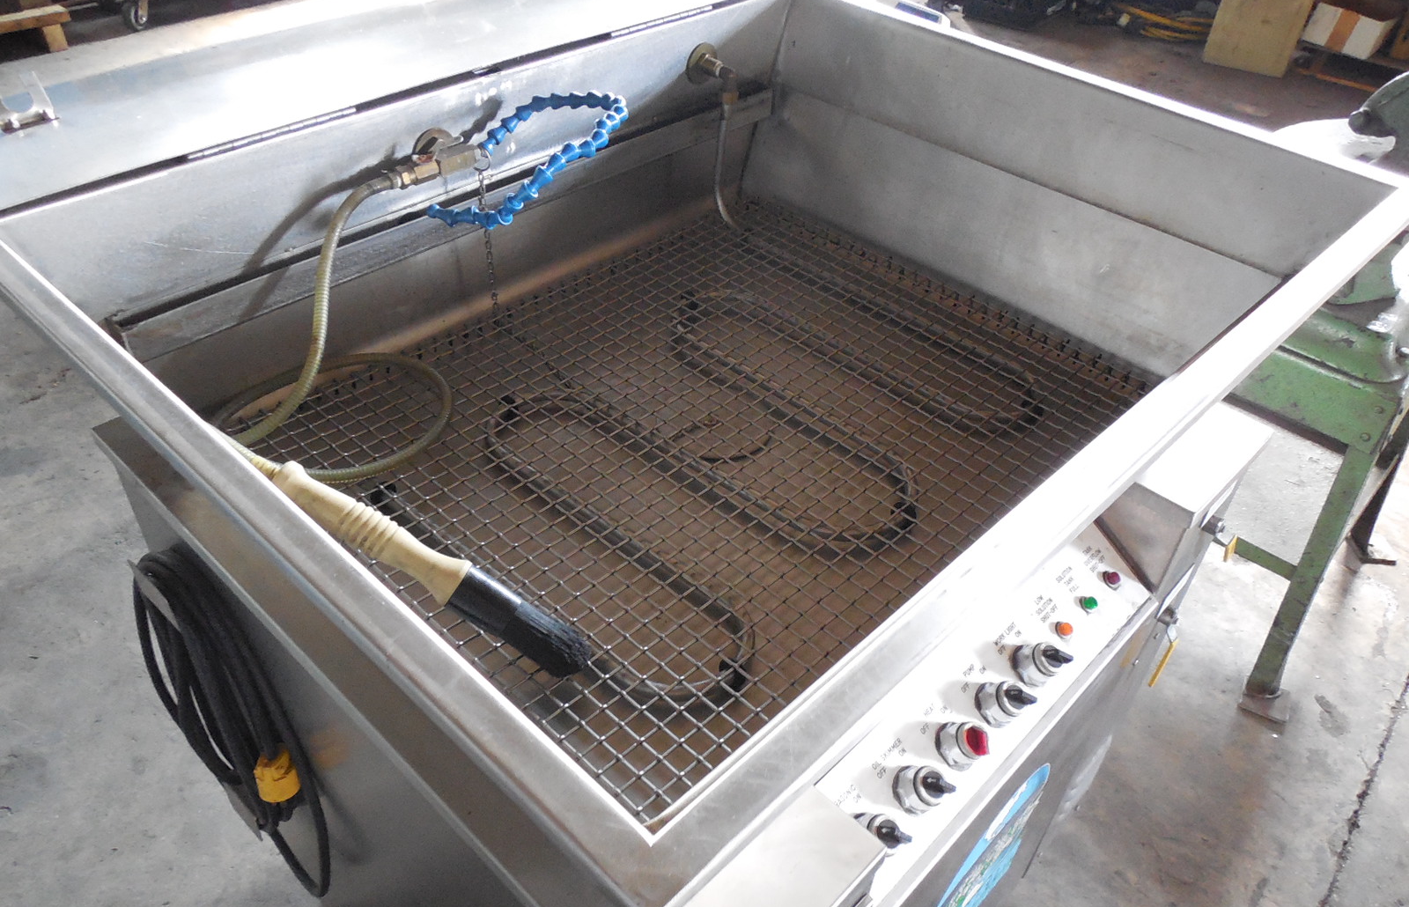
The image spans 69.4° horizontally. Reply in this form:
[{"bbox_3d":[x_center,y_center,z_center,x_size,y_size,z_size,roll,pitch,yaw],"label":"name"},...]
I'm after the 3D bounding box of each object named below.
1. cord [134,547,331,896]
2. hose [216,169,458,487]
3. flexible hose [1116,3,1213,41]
[{"bbox_3d":[-0.401,0.263,0.902,0.190,0.449,0.056,33,48,31],"label":"cord"},{"bbox_3d":[-0.299,-0.094,0.803,0.172,0.197,0.201,33,48,31],"label":"hose"},{"bbox_3d":[2.039,-1.906,4.523,0.430,0.090,0.310,33,48,31],"label":"flexible hose"}]

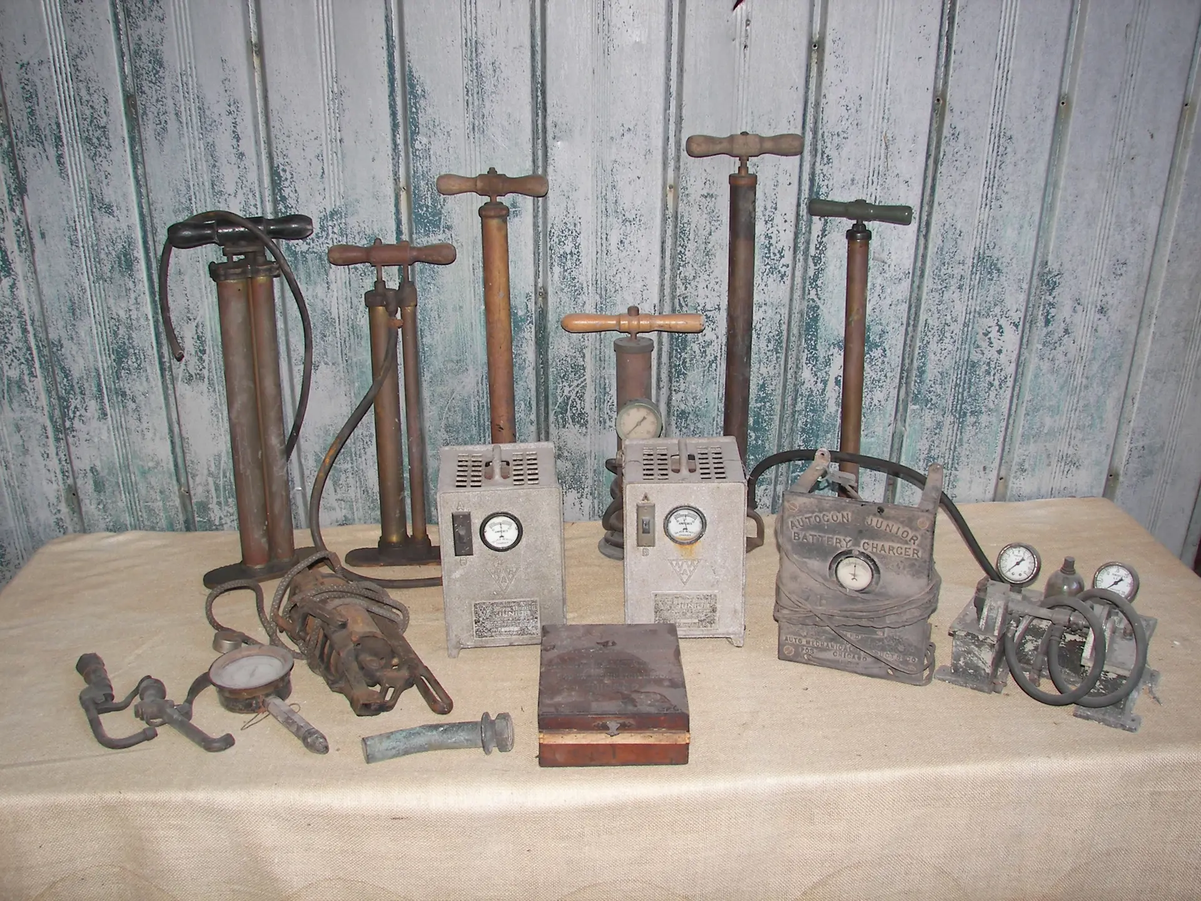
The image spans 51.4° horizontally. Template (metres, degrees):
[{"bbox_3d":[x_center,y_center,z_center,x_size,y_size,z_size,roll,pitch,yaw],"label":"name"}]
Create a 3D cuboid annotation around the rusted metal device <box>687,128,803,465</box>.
[{"bbox_3d":[0.223,-0.155,1.967,0.176,0.679,0.086,-1,22,0],"label":"rusted metal device"}]

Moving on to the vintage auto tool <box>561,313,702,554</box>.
[{"bbox_3d":[0.052,-0.029,1.954,0.217,0.400,0.140,-1,22,0],"label":"vintage auto tool"}]

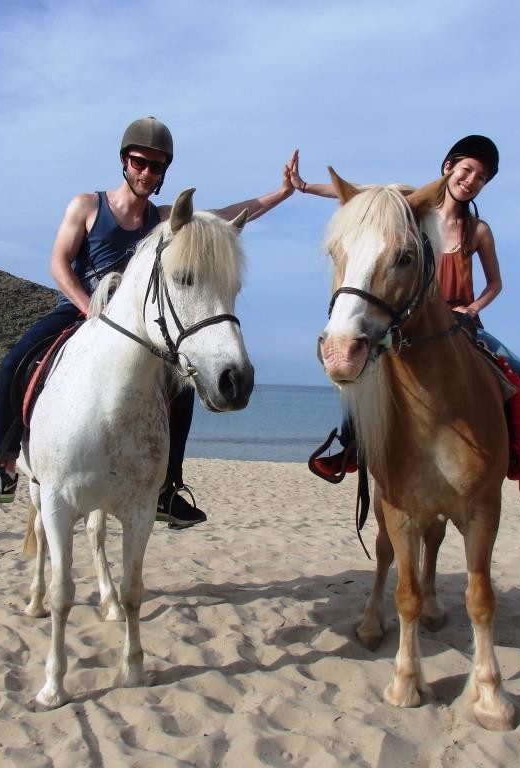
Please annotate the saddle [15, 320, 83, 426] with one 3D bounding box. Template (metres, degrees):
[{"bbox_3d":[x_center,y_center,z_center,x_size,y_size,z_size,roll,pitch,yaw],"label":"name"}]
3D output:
[{"bbox_3d":[-0.675,-0.030,3.000,0.580,0.460,0.540,2,0,-18],"label":"saddle"}]

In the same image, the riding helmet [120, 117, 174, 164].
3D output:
[{"bbox_3d":[-0.448,-0.965,2.940,0.220,0.185,0.270,8,12,-17],"label":"riding helmet"}]

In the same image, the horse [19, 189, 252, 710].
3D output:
[{"bbox_3d":[-0.625,0.250,2.950,0.680,1.760,1.850,2,0,-18],"label":"horse"}]

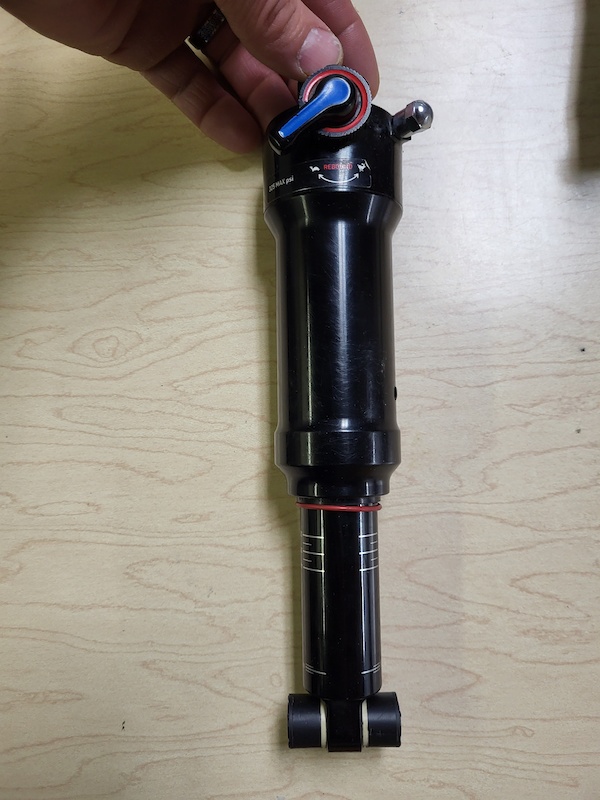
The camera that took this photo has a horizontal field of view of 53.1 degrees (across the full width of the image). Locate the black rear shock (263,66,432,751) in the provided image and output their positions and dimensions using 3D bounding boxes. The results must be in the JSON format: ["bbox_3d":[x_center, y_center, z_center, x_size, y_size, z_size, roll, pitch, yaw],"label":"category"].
[{"bbox_3d":[0.016,0.004,0.221,0.057,0.059,0.250,-1,90,0],"label":"black rear shock"}]

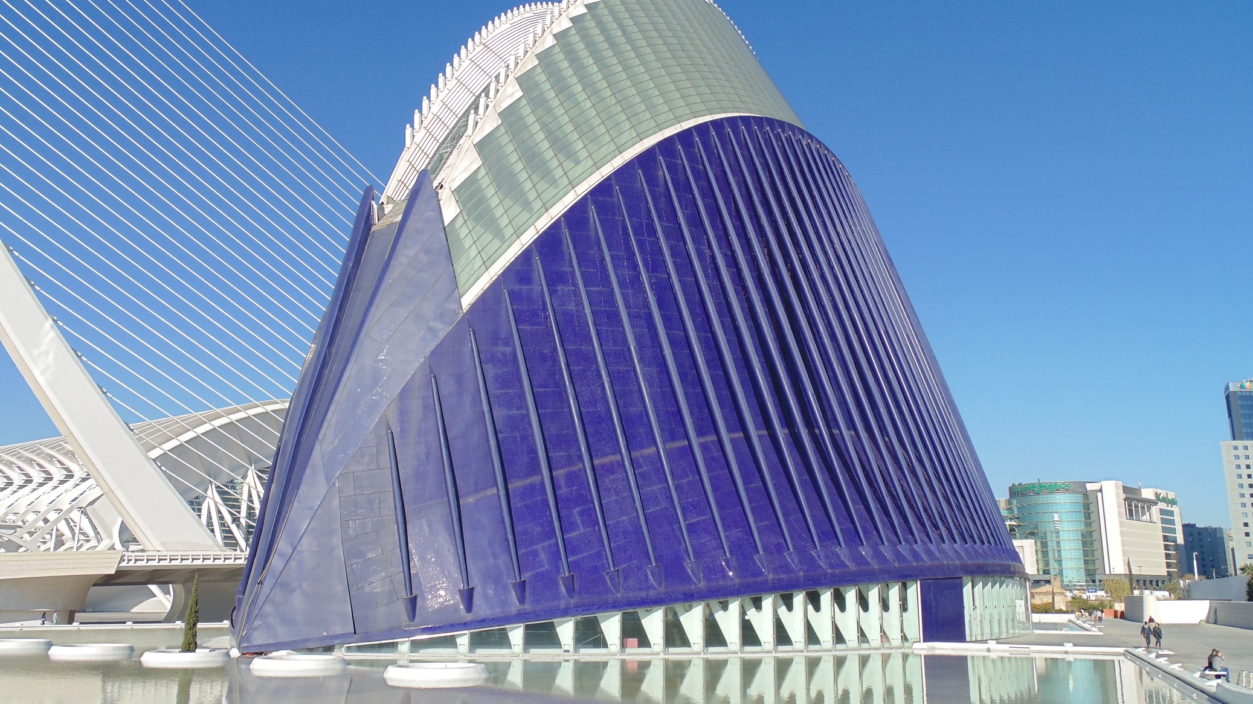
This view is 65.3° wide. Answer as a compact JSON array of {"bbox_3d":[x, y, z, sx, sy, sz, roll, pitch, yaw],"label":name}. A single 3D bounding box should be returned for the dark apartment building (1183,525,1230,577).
[{"bbox_3d":[283.894,99.279,480.000,21.000,29.000,15.000,-2,-14,10],"label":"dark apartment building"}]

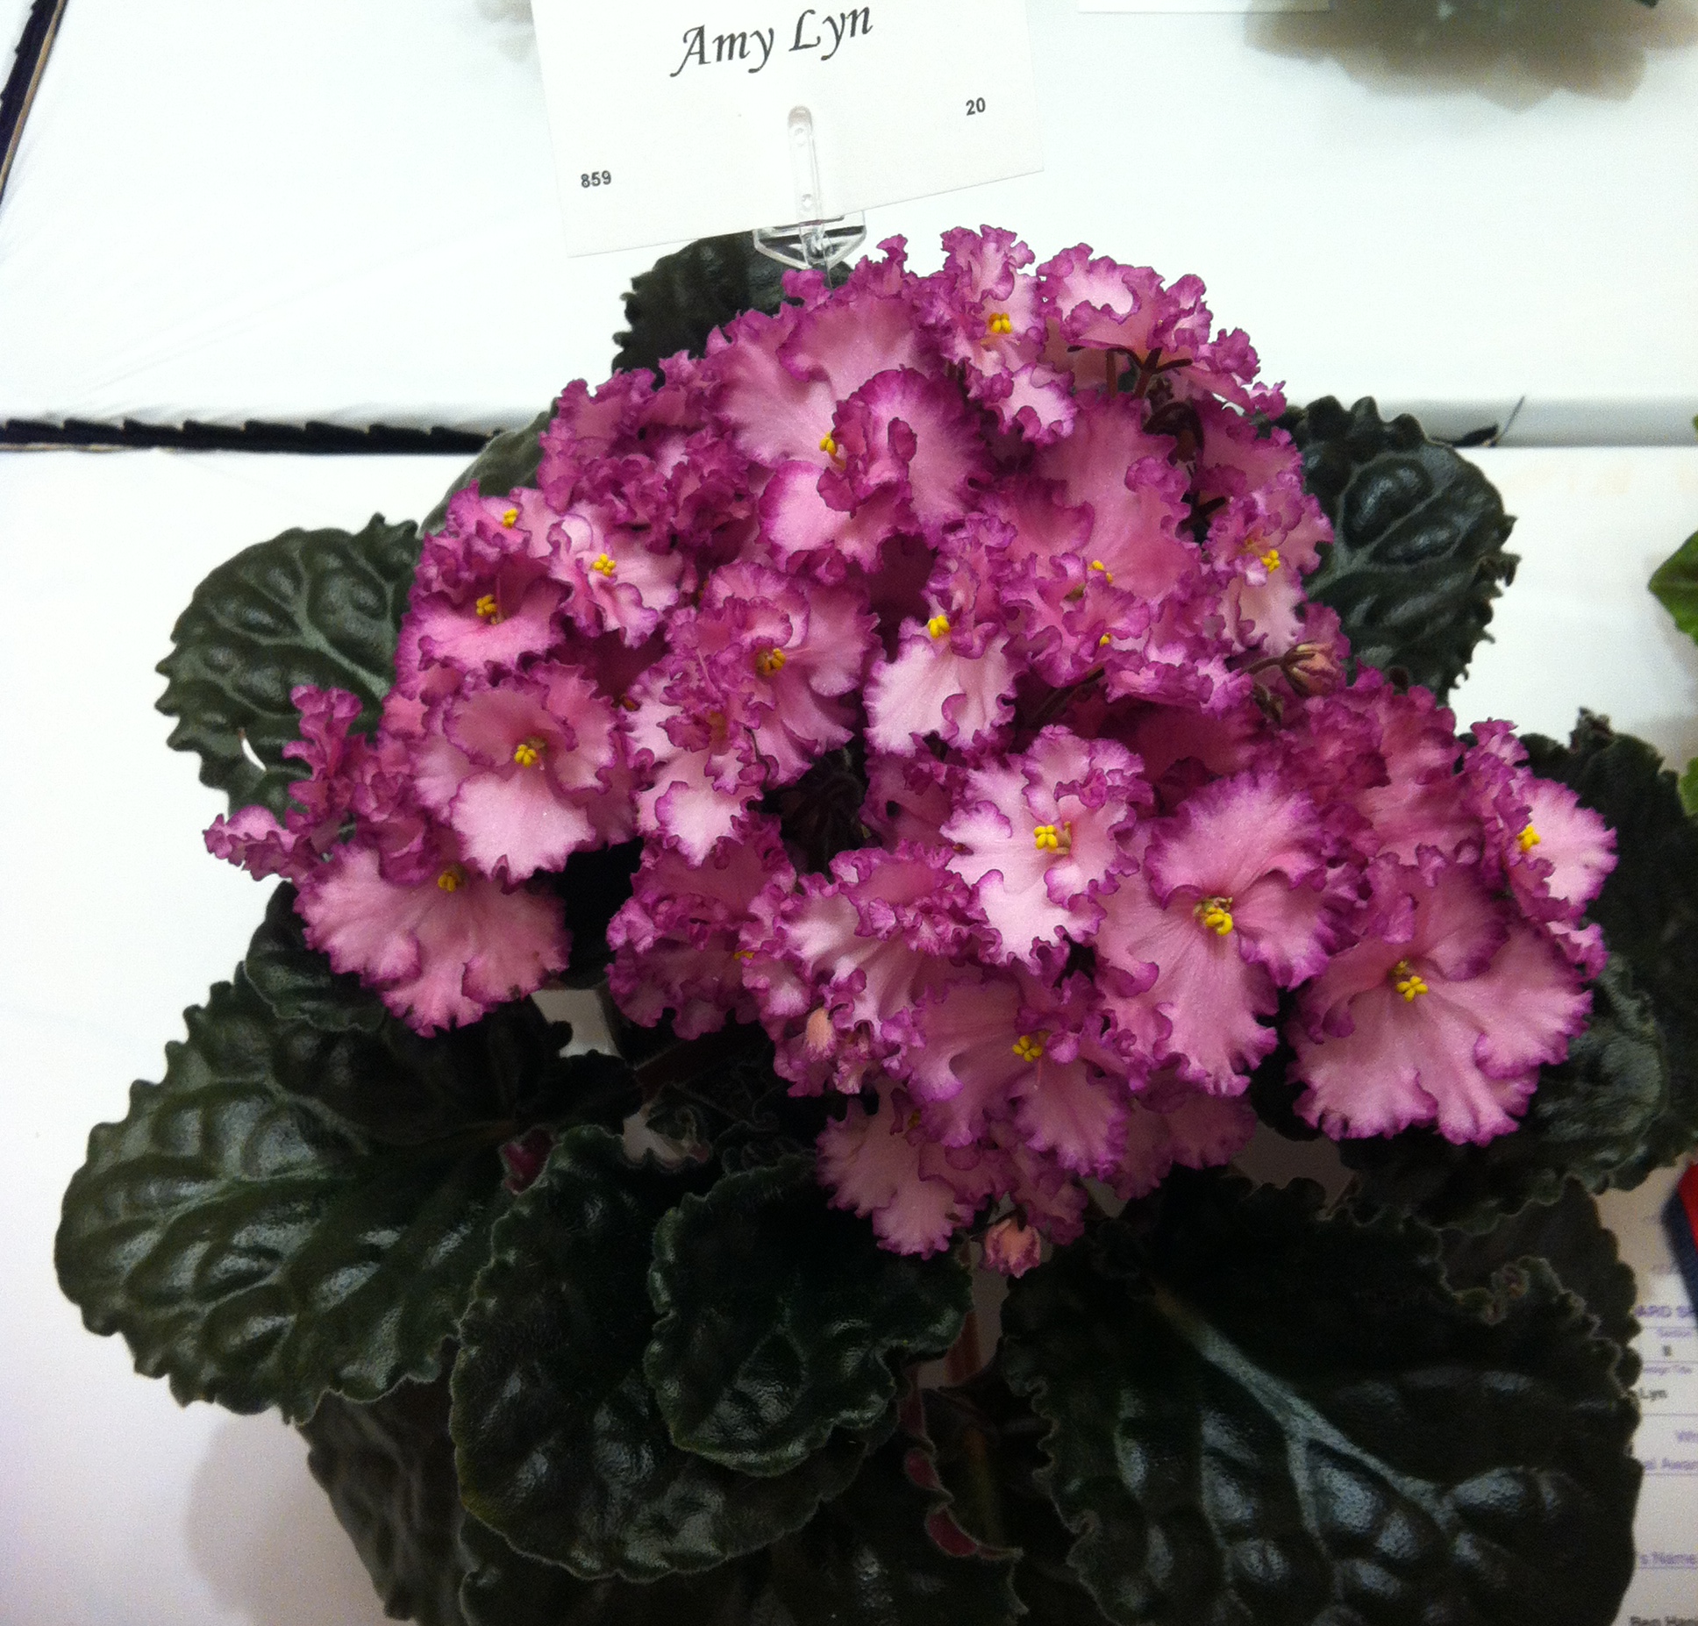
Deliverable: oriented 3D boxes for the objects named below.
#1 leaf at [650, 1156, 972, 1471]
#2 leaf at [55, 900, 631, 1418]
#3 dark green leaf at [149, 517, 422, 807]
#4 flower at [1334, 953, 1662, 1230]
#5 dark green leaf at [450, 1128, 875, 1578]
[{"bbox_3d":[-0.008,0.081,0.360,0.050,0.025,0.047,16,72,8],"label":"leaf"},{"bbox_3d":[-0.090,0.060,0.414,0.109,0.030,0.095,-17,61,6],"label":"leaf"},{"bbox_3d":[-0.108,-0.027,0.471,0.072,0.028,0.077,18,69,21],"label":"dark green leaf"},{"bbox_3d":[0.110,0.048,0.392,0.060,0.028,0.049,4,63,-10],"label":"flower"},{"bbox_3d":[-0.028,0.091,0.378,0.071,0.030,0.074,23,77,10],"label":"dark green leaf"}]

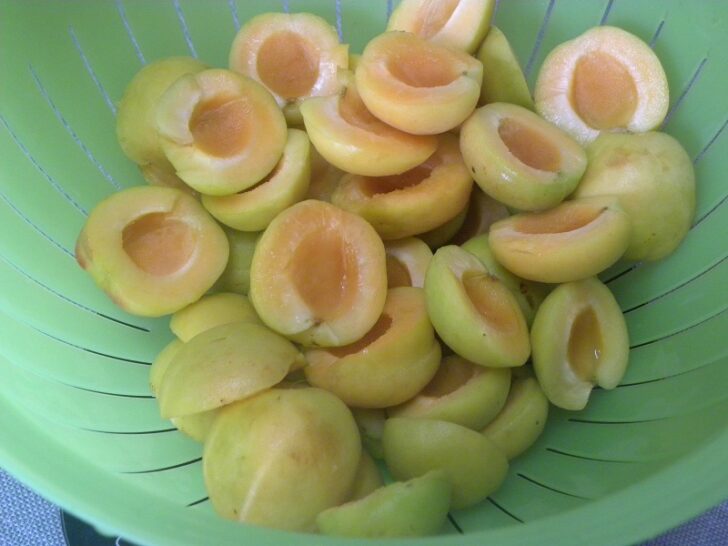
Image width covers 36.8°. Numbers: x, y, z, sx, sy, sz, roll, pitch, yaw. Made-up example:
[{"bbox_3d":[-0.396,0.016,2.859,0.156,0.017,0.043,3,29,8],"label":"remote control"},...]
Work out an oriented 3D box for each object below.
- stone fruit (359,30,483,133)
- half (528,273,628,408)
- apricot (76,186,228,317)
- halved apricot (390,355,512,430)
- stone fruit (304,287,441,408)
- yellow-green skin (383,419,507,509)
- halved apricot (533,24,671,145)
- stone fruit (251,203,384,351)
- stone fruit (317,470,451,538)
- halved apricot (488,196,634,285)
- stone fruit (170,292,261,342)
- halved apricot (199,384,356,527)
[{"bbox_3d":[0.018,-0.059,0.365,0.043,0.022,0.049,-11,38,-18],"label":"stone fruit"},{"bbox_3d":[0.067,0.023,0.357,0.039,0.021,0.043,3,85,-45],"label":"half"},{"bbox_3d":[-0.068,-0.003,0.343,0.047,0.023,0.043,-18,70,-38],"label":"apricot"},{"bbox_3d":[0.030,0.042,0.360,0.043,0.021,0.040,-23,27,1],"label":"halved apricot"},{"bbox_3d":[0.006,0.028,0.355,0.044,0.024,0.042,-22,27,0],"label":"stone fruit"},{"bbox_3d":[0.021,0.057,0.306,0.038,0.043,0.019,17,74,0],"label":"yellow-green skin"},{"bbox_3d":[0.081,-0.062,0.373,0.044,0.021,0.042,17,96,10],"label":"halved apricot"},{"bbox_3d":[-0.015,0.002,0.342,0.042,0.022,0.044,1,78,-5],"label":"stone fruit"},{"bbox_3d":[0.009,0.078,0.340,0.043,0.040,0.021,-22,92,0],"label":"stone fruit"},{"bbox_3d":[0.065,-0.009,0.360,0.045,0.021,0.043,-13,16,1],"label":"halved apricot"},{"bbox_3d":[-0.044,0.020,0.355,0.043,0.023,0.042,-2,49,2],"label":"stone fruit"},{"bbox_3d":[-0.026,0.057,0.328,0.048,0.024,0.048,0,83,1],"label":"halved apricot"}]

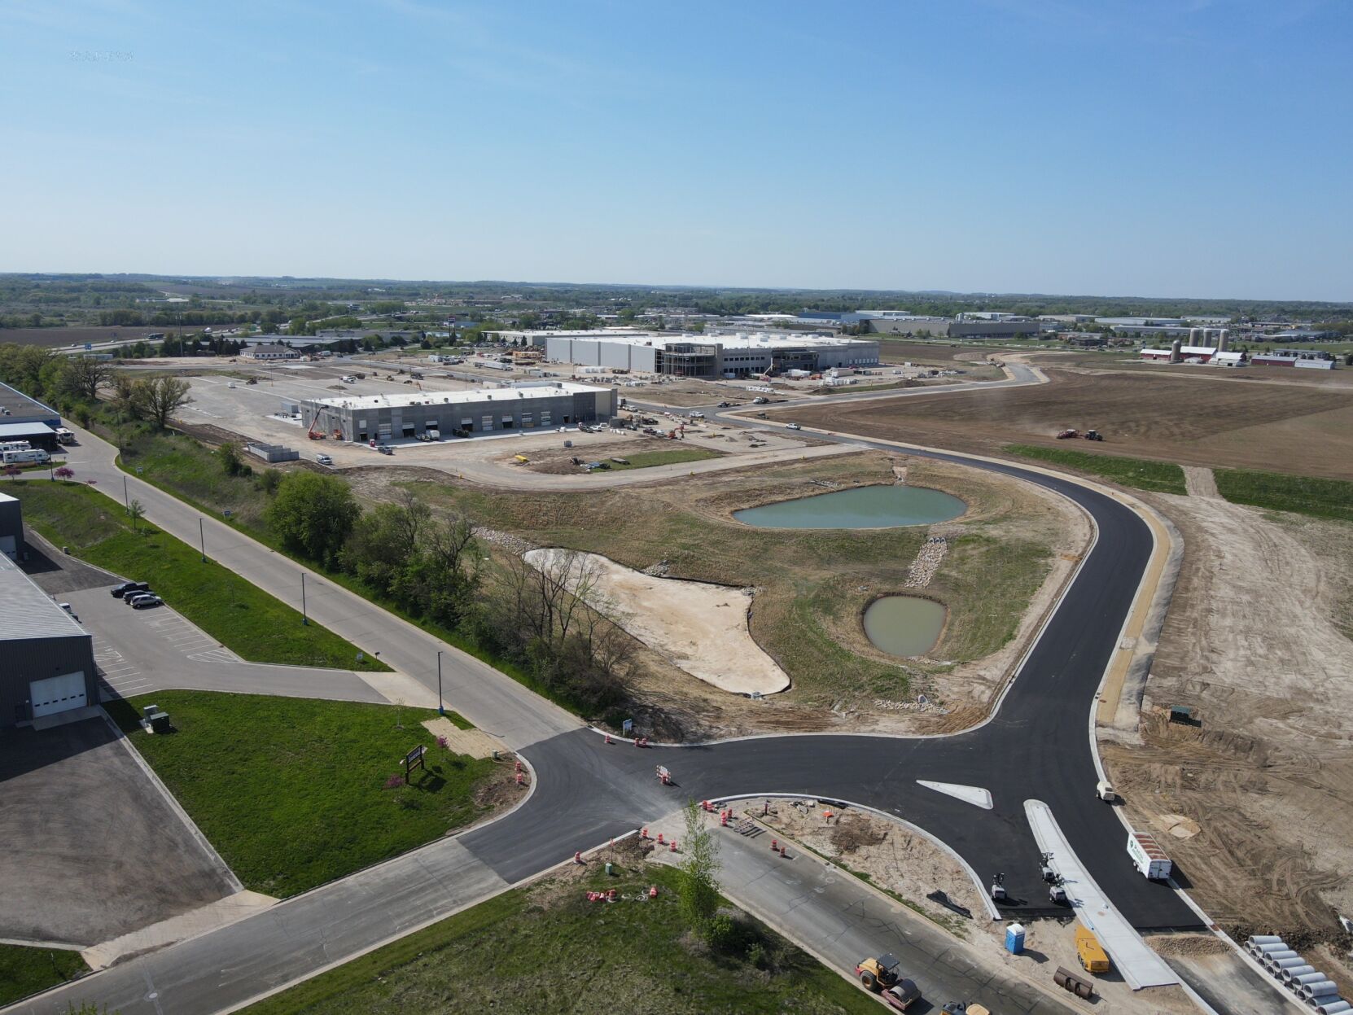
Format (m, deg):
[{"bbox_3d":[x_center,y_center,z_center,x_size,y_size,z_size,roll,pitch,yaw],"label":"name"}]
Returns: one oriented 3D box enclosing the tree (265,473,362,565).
[{"bbox_3d":[-76.643,2.062,197.699,18.000,16.800,17.500,1,13,0],"label":"tree"}]

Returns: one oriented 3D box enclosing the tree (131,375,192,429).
[{"bbox_3d":[-195.270,-39.515,353.662,21.000,19.000,20.000,1,13,0],"label":"tree"}]

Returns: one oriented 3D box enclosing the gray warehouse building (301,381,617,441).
[{"bbox_3d":[-87.498,-41.045,389.634,117.560,11.460,45.440,-11,18,-41],"label":"gray warehouse building"}]

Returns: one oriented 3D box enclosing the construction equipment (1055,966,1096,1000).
[{"bbox_3d":[34.095,40.682,80.201,1.300,1.350,2.900,-10,17,-40],"label":"construction equipment"}]

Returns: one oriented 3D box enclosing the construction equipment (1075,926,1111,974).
[{"bbox_3d":[36.817,39.702,83.758,1.650,1.700,4.500,1,13,1],"label":"construction equipment"}]

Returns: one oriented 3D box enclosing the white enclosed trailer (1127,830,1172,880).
[{"bbox_3d":[49.402,36.610,98.219,2.110,2.560,5.160,2,13,1],"label":"white enclosed trailer"}]

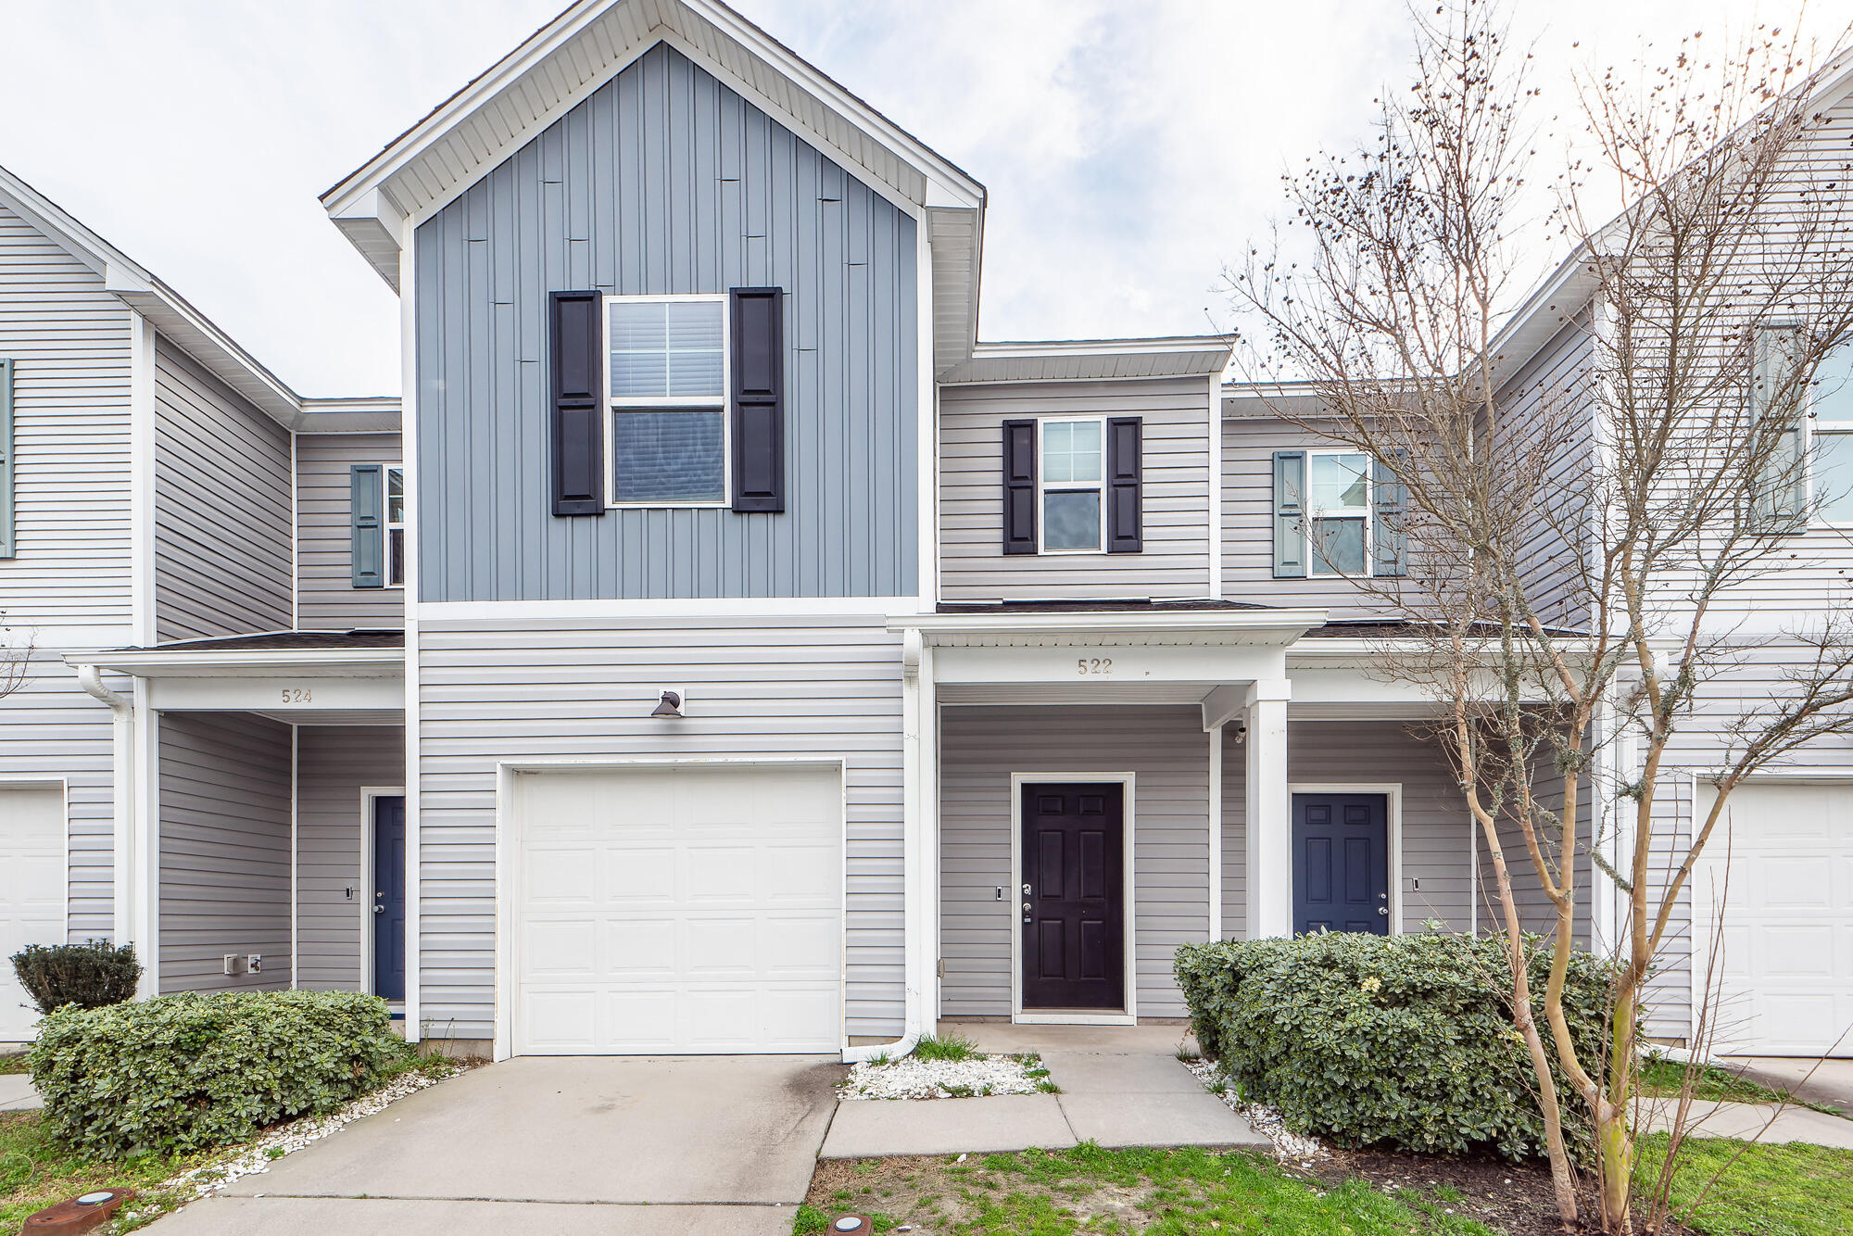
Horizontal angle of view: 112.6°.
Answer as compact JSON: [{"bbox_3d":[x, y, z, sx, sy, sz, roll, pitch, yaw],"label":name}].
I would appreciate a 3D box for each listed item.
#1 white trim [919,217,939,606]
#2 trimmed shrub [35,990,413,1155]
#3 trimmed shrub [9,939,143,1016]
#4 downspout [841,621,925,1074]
[{"bbox_3d":[0.010,-1.480,4.430,0.130,2.830,0.070,0,0,0],"label":"white trim"},{"bbox_3d":[-3.980,2.520,3.600,1.100,0.700,1.050,0,0,0],"label":"trimmed shrub"},{"bbox_3d":[-6.220,2.740,4.520,0.640,0.740,0.640,0,0,0],"label":"trimmed shrub"},{"bbox_3d":[-0.290,1.600,4.290,0.560,3.050,0.270,0,0,0],"label":"downspout"}]

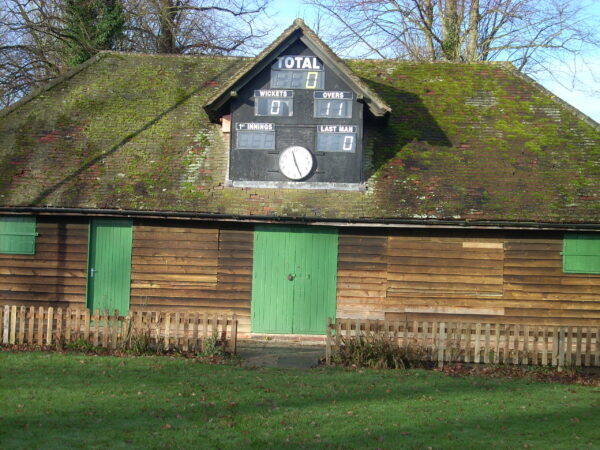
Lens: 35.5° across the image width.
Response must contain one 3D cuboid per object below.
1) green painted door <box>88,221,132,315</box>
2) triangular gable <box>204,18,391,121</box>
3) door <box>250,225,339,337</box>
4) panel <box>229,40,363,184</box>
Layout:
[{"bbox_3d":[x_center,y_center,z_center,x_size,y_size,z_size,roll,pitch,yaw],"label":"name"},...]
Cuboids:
[{"bbox_3d":[-3.563,0.907,17.567,0.820,2.033,0.080,2,-2,2],"label":"green painted door"},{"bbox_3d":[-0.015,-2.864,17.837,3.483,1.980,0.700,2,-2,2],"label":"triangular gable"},{"bbox_3d":[-0.083,1.044,17.439,1.582,2.004,0.080,2,-2,2],"label":"door"},{"bbox_3d":[-0.049,-2.116,17.811,2.508,2.788,0.100,2,-2,2],"label":"panel"}]

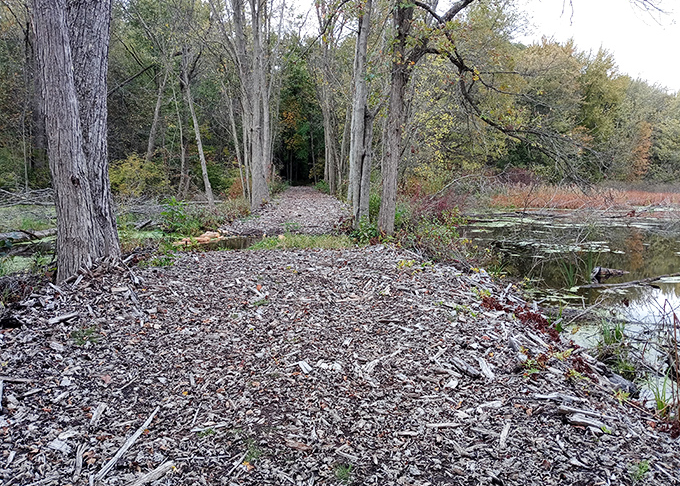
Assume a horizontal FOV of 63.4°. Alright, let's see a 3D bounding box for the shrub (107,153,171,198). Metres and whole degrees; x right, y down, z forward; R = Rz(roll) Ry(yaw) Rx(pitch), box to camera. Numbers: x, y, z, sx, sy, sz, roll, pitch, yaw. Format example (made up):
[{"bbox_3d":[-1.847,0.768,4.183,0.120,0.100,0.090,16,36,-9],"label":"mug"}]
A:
[{"bbox_3d":[-9.916,-3.363,27.000,3.100,2.150,2.500,-3,8,-20],"label":"shrub"}]

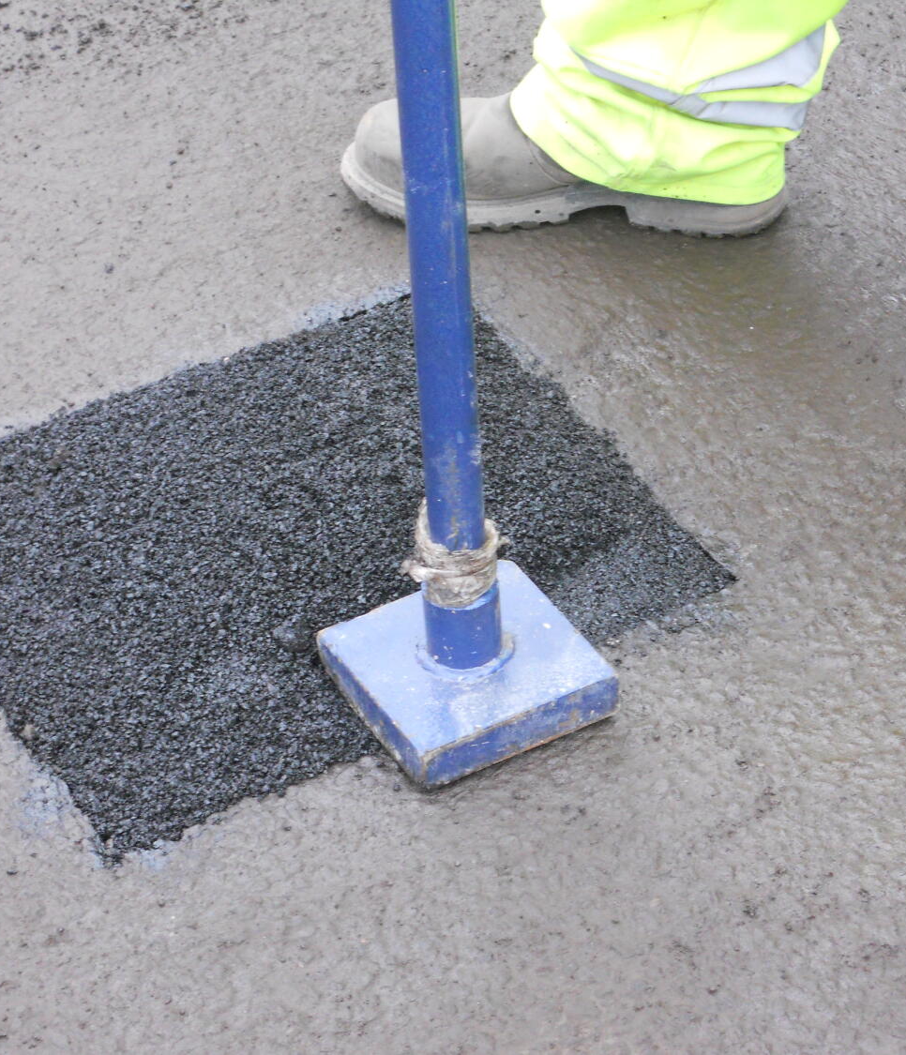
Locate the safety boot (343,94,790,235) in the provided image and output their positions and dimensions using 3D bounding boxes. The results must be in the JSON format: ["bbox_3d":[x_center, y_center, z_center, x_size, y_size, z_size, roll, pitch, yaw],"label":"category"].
[{"bbox_3d":[0.067,-0.303,2.118,0.316,0.185,0.113,6,39,16],"label":"safety boot"}]

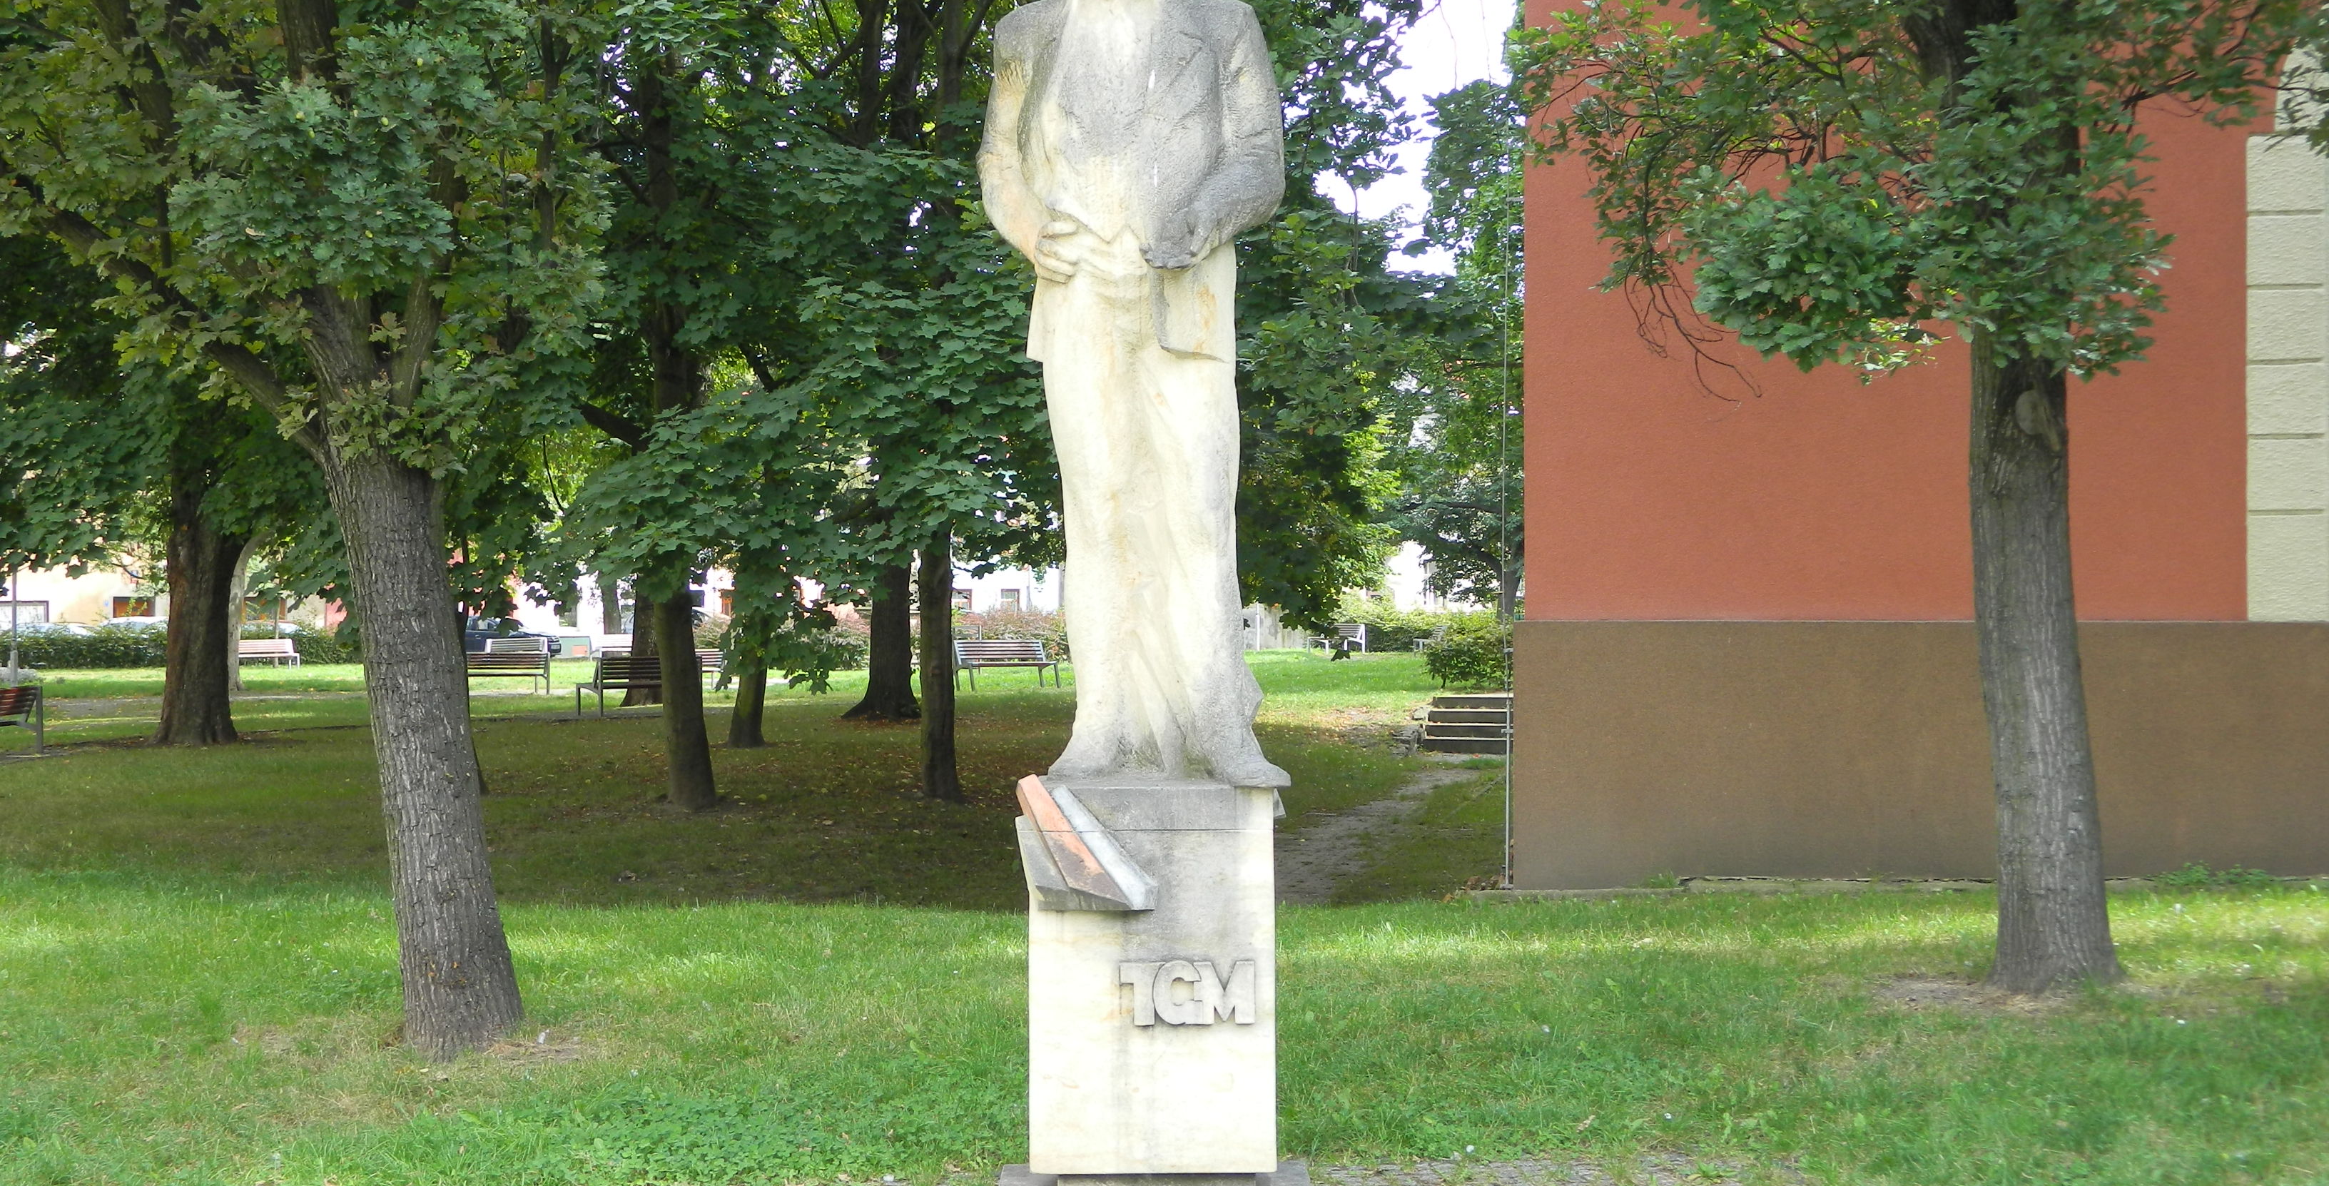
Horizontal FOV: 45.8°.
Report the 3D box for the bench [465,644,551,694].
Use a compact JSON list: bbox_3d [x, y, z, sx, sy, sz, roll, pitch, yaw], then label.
[{"bbox_3d":[-12.533,1.502,52.188,1.800,0.810,0.600,0,-1,-39],"label":"bench"}]

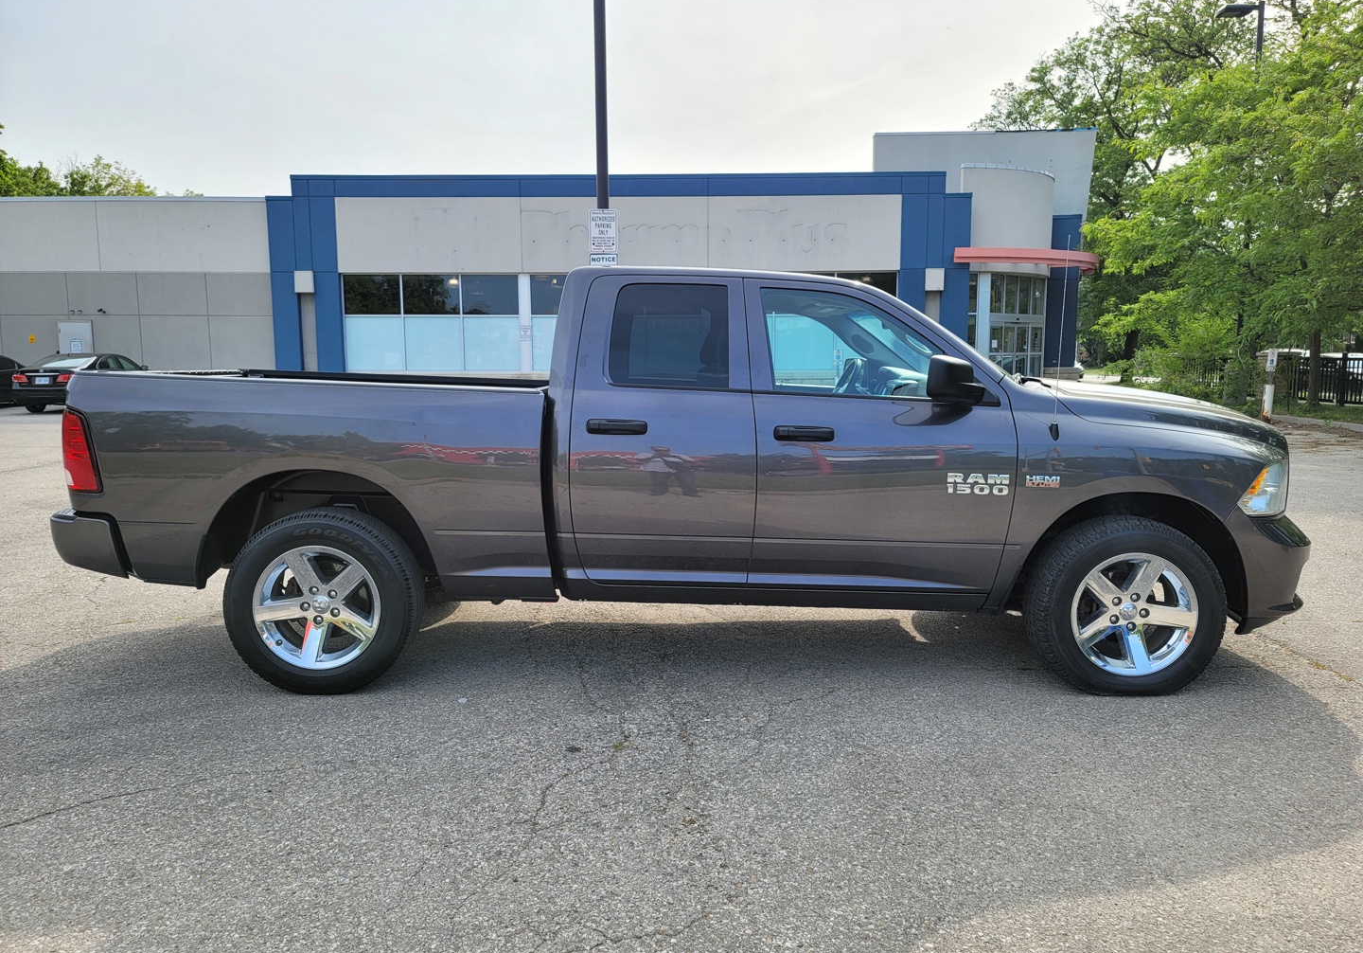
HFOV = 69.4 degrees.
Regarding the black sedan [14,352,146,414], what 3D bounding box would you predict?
[{"bbox_3d":[-15.227,-2.508,25.876,1.830,1.450,4.860,0,7,0],"label":"black sedan"}]

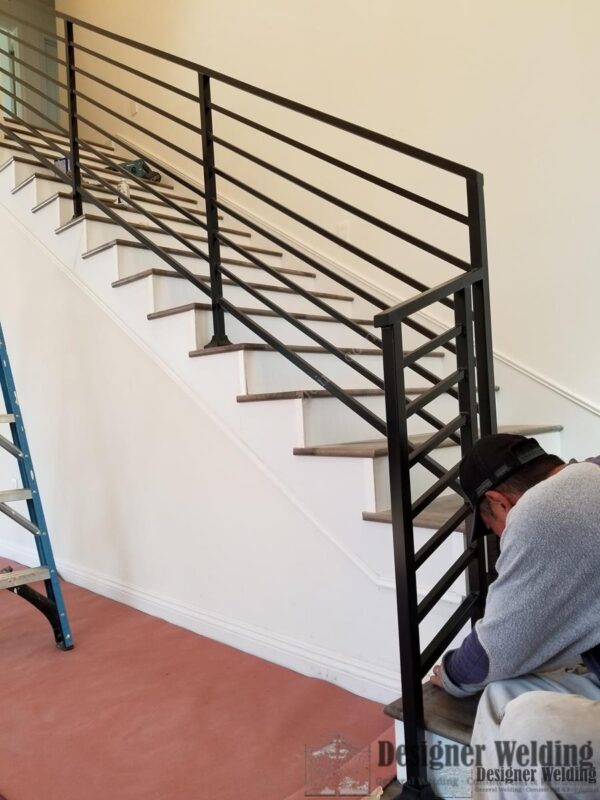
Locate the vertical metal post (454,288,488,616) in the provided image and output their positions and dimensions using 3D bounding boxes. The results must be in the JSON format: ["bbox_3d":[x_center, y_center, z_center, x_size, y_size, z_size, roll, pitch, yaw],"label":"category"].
[{"bbox_3d":[0.403,0.183,1.404,0.035,0.894,0.035,-4,-1,45],"label":"vertical metal post"}]

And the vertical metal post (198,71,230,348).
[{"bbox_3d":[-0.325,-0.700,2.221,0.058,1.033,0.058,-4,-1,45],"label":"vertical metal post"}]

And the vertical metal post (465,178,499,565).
[{"bbox_3d":[0.458,-0.034,1.472,0.036,1.050,0.036,-4,-1,45],"label":"vertical metal post"}]

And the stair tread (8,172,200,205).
[{"bbox_3d":[-1.078,-1.202,3.762,0.331,0.024,1.263,-4,-1,45],"label":"stair tread"}]

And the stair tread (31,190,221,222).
[{"bbox_3d":[-0.875,-1.033,3.568,0.331,0.024,1.263,-4,-1,45],"label":"stair tread"}]

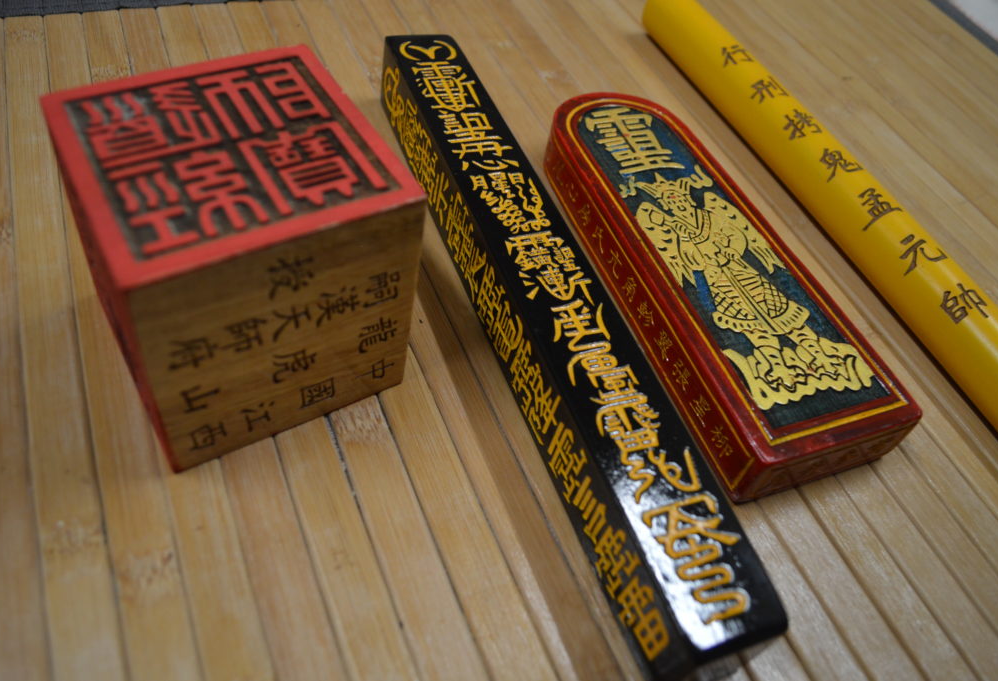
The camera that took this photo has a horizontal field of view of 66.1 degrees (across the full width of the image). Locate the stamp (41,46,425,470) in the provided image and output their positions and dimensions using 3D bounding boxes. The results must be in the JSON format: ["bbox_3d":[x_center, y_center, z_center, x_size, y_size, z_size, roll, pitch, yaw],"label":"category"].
[{"bbox_3d":[-0.073,-0.023,0.221,0.072,0.079,0.070,-22,59,-27],"label":"stamp"}]

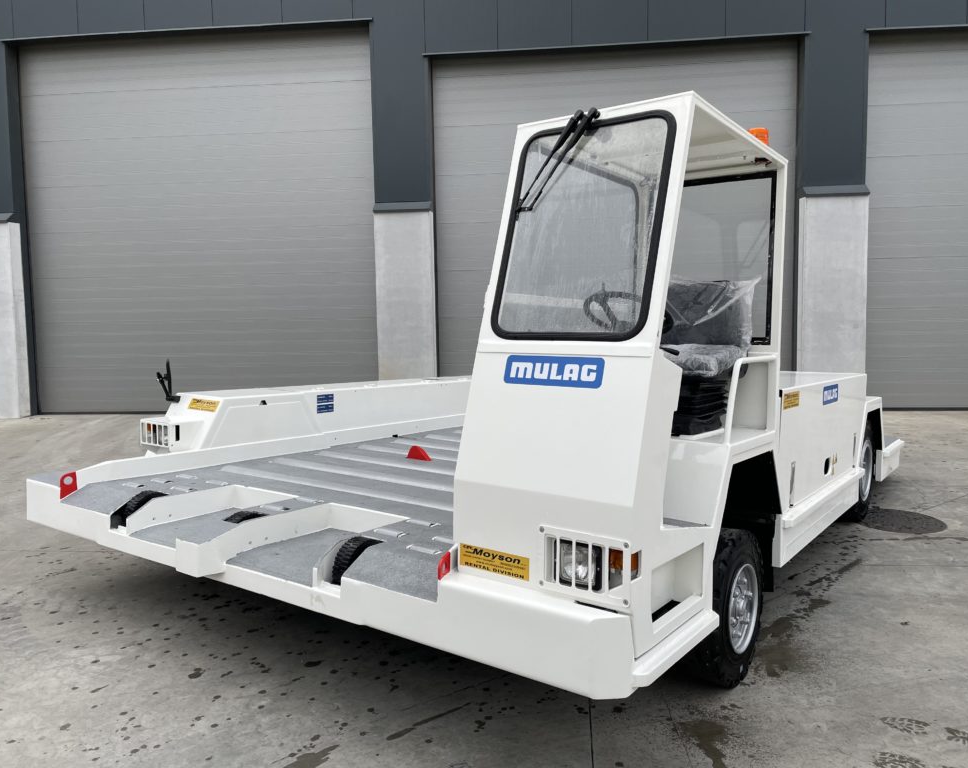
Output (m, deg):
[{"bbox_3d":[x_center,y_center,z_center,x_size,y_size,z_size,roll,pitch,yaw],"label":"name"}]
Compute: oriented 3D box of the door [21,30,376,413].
[{"bbox_3d":[-3.946,-2.162,10.699,5.000,5.140,0.070,0,4,6],"label":"door"}]

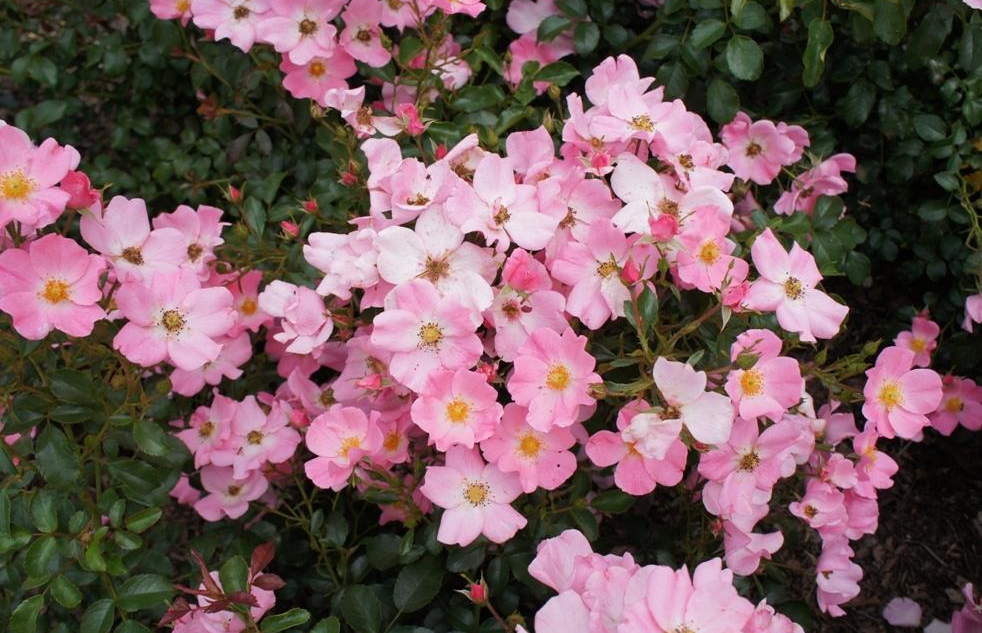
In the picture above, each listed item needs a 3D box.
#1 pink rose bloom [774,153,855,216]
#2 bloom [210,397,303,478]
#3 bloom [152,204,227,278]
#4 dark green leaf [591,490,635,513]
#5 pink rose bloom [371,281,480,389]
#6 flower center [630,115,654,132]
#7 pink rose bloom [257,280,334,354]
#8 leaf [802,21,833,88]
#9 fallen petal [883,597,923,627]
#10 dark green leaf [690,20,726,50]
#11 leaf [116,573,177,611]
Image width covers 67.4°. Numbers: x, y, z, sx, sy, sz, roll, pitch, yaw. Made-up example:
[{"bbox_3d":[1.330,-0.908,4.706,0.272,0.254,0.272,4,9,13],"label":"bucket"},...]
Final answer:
[{"bbox_3d":[0.277,-0.112,0.630,0.058,0.053,0.038,-20,31,-25],"label":"pink rose bloom"},{"bbox_3d":[-0.179,0.092,0.560,0.070,0.032,0.064,0,72,0],"label":"bloom"},{"bbox_3d":[-0.234,-0.057,0.570,0.057,0.030,0.056,-13,75,-16],"label":"bloom"},{"bbox_3d":[0.099,0.151,0.600,0.037,0.008,0.022,-4,41,-5],"label":"dark green leaf"},{"bbox_3d":[-0.044,0.013,0.500,0.075,0.025,0.076,1,72,-2],"label":"pink rose bloom"},{"bbox_3d":[0.113,-0.144,0.550,0.019,0.009,0.018,0,41,0],"label":"flower center"},{"bbox_3d":[-0.138,0.001,0.520,0.044,0.049,0.046,-11,36,-38],"label":"pink rose bloom"},{"bbox_3d":[0.315,-0.254,0.710,0.025,0.065,0.012,14,10,22],"label":"leaf"},{"bbox_3d":[0.369,0.265,0.660,0.034,0.008,0.032,0,37,0],"label":"fallen petal"},{"bbox_3d":[0.231,-0.298,0.780,0.042,0.009,0.027,-30,46,-14],"label":"dark green leaf"},{"bbox_3d":[-0.249,0.200,0.530,0.044,0.012,0.028,-10,55,-14],"label":"leaf"}]

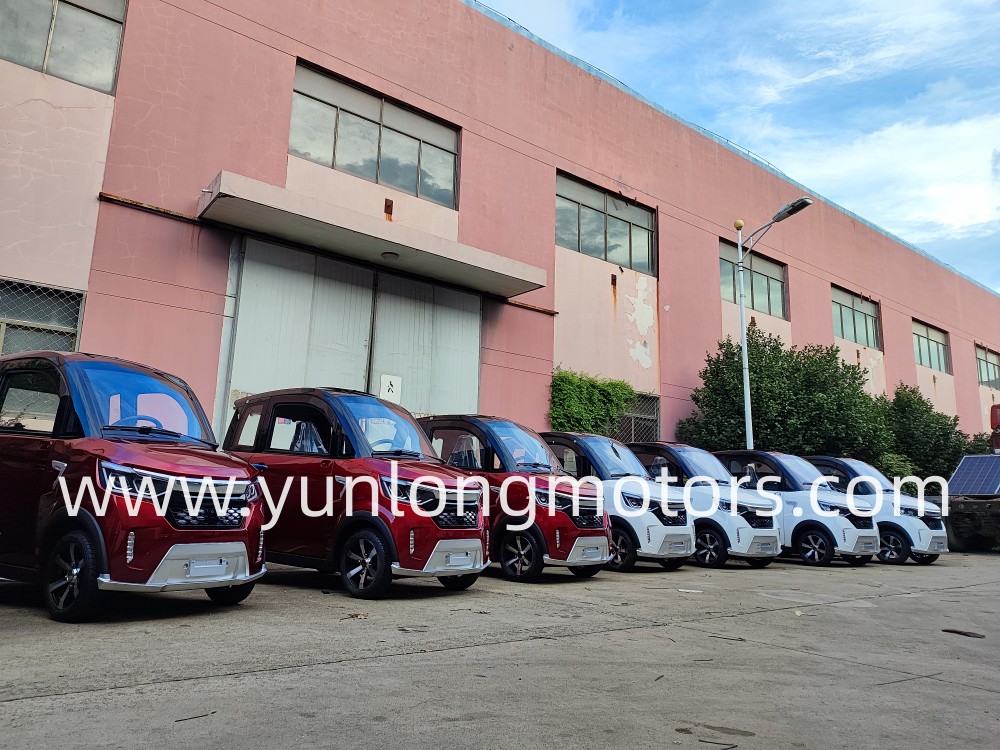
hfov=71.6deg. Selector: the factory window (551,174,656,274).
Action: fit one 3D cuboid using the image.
[{"bbox_3d":[2.520,-3.507,16.448,3.410,1.810,0.200,10,-14,-36],"label":"factory window"}]

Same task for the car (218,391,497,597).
[{"bbox_3d":[-1.357,1.019,6.256,2.860,1.700,1.160,-8,-15,39],"label":"car"}]

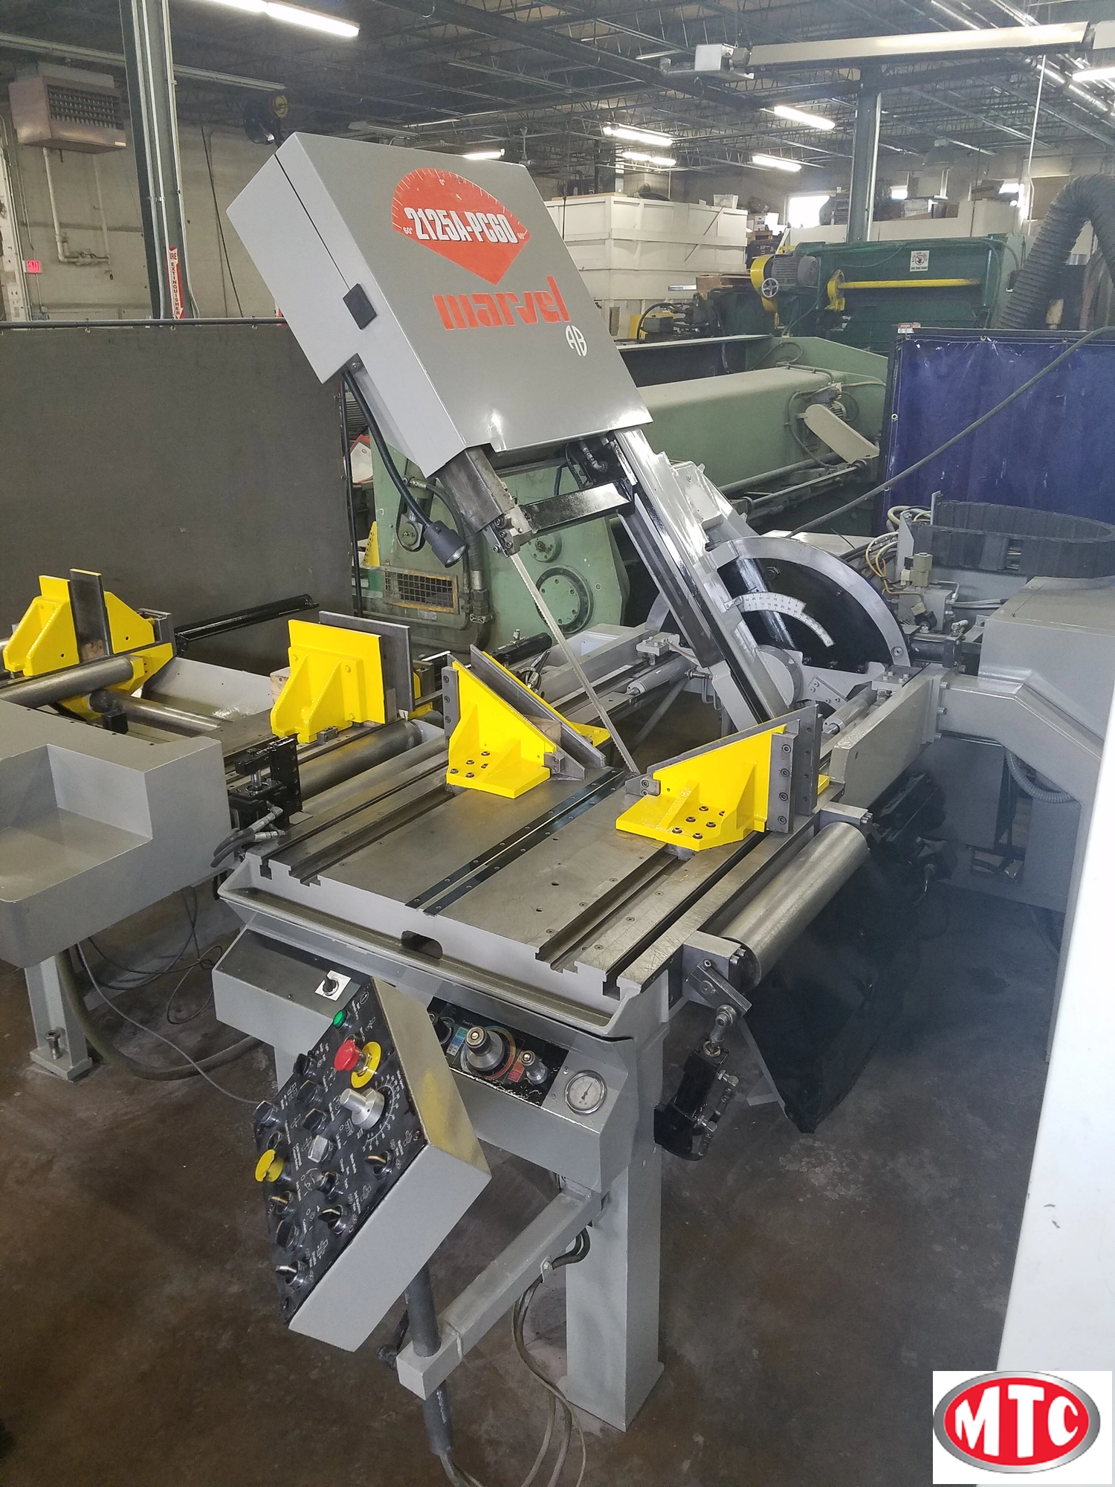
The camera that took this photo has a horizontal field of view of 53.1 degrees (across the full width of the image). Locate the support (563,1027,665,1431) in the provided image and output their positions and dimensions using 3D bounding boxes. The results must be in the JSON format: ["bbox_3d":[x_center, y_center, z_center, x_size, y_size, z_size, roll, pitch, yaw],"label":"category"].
[{"bbox_3d":[0.089,0.740,1.722,0.113,0.700,0.115,12,24,31],"label":"support"}]

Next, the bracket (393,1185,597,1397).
[{"bbox_3d":[-0.058,0.699,1.484,0.045,0.046,0.402,13,25,32],"label":"bracket"}]

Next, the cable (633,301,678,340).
[{"bbox_3d":[0.721,-3.105,8.200,0.300,0.280,0.120,1,21,5],"label":"cable"}]

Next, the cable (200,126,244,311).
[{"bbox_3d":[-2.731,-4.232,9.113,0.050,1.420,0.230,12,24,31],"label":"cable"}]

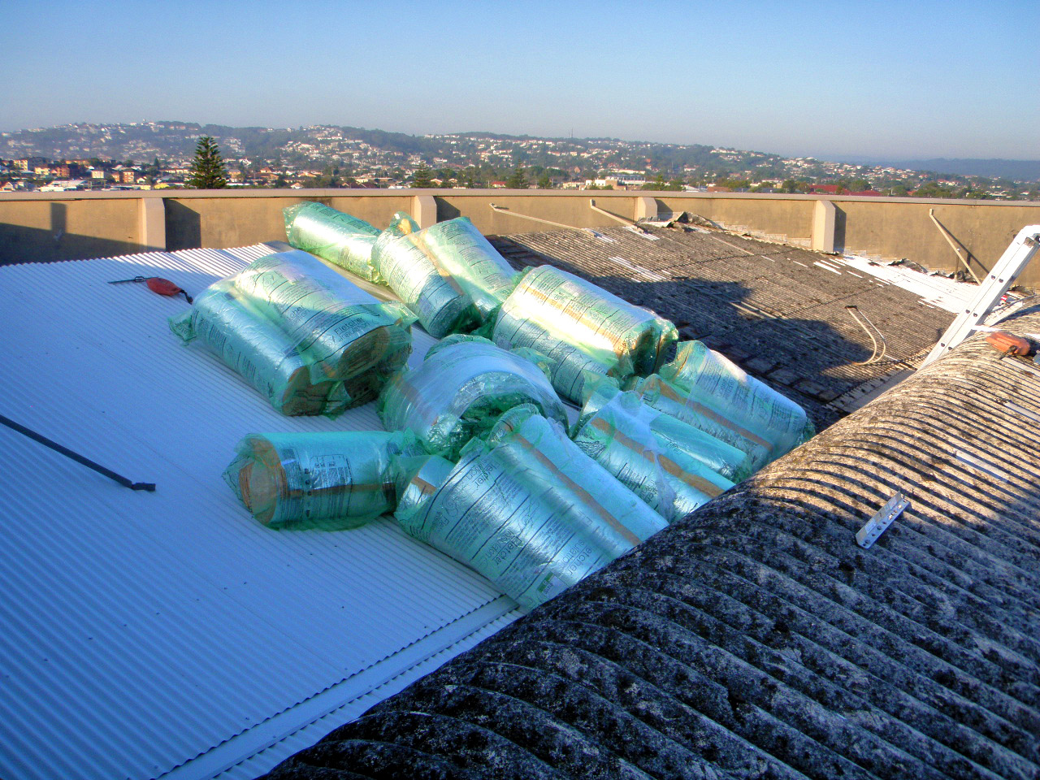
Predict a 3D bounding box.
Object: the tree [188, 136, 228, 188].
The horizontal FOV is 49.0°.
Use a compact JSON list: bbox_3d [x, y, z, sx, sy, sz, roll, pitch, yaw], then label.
[{"bbox_3d":[-47.900,-31.800,176.360,6.000,14.500,6.000,-2,11,-15],"label":"tree"}]

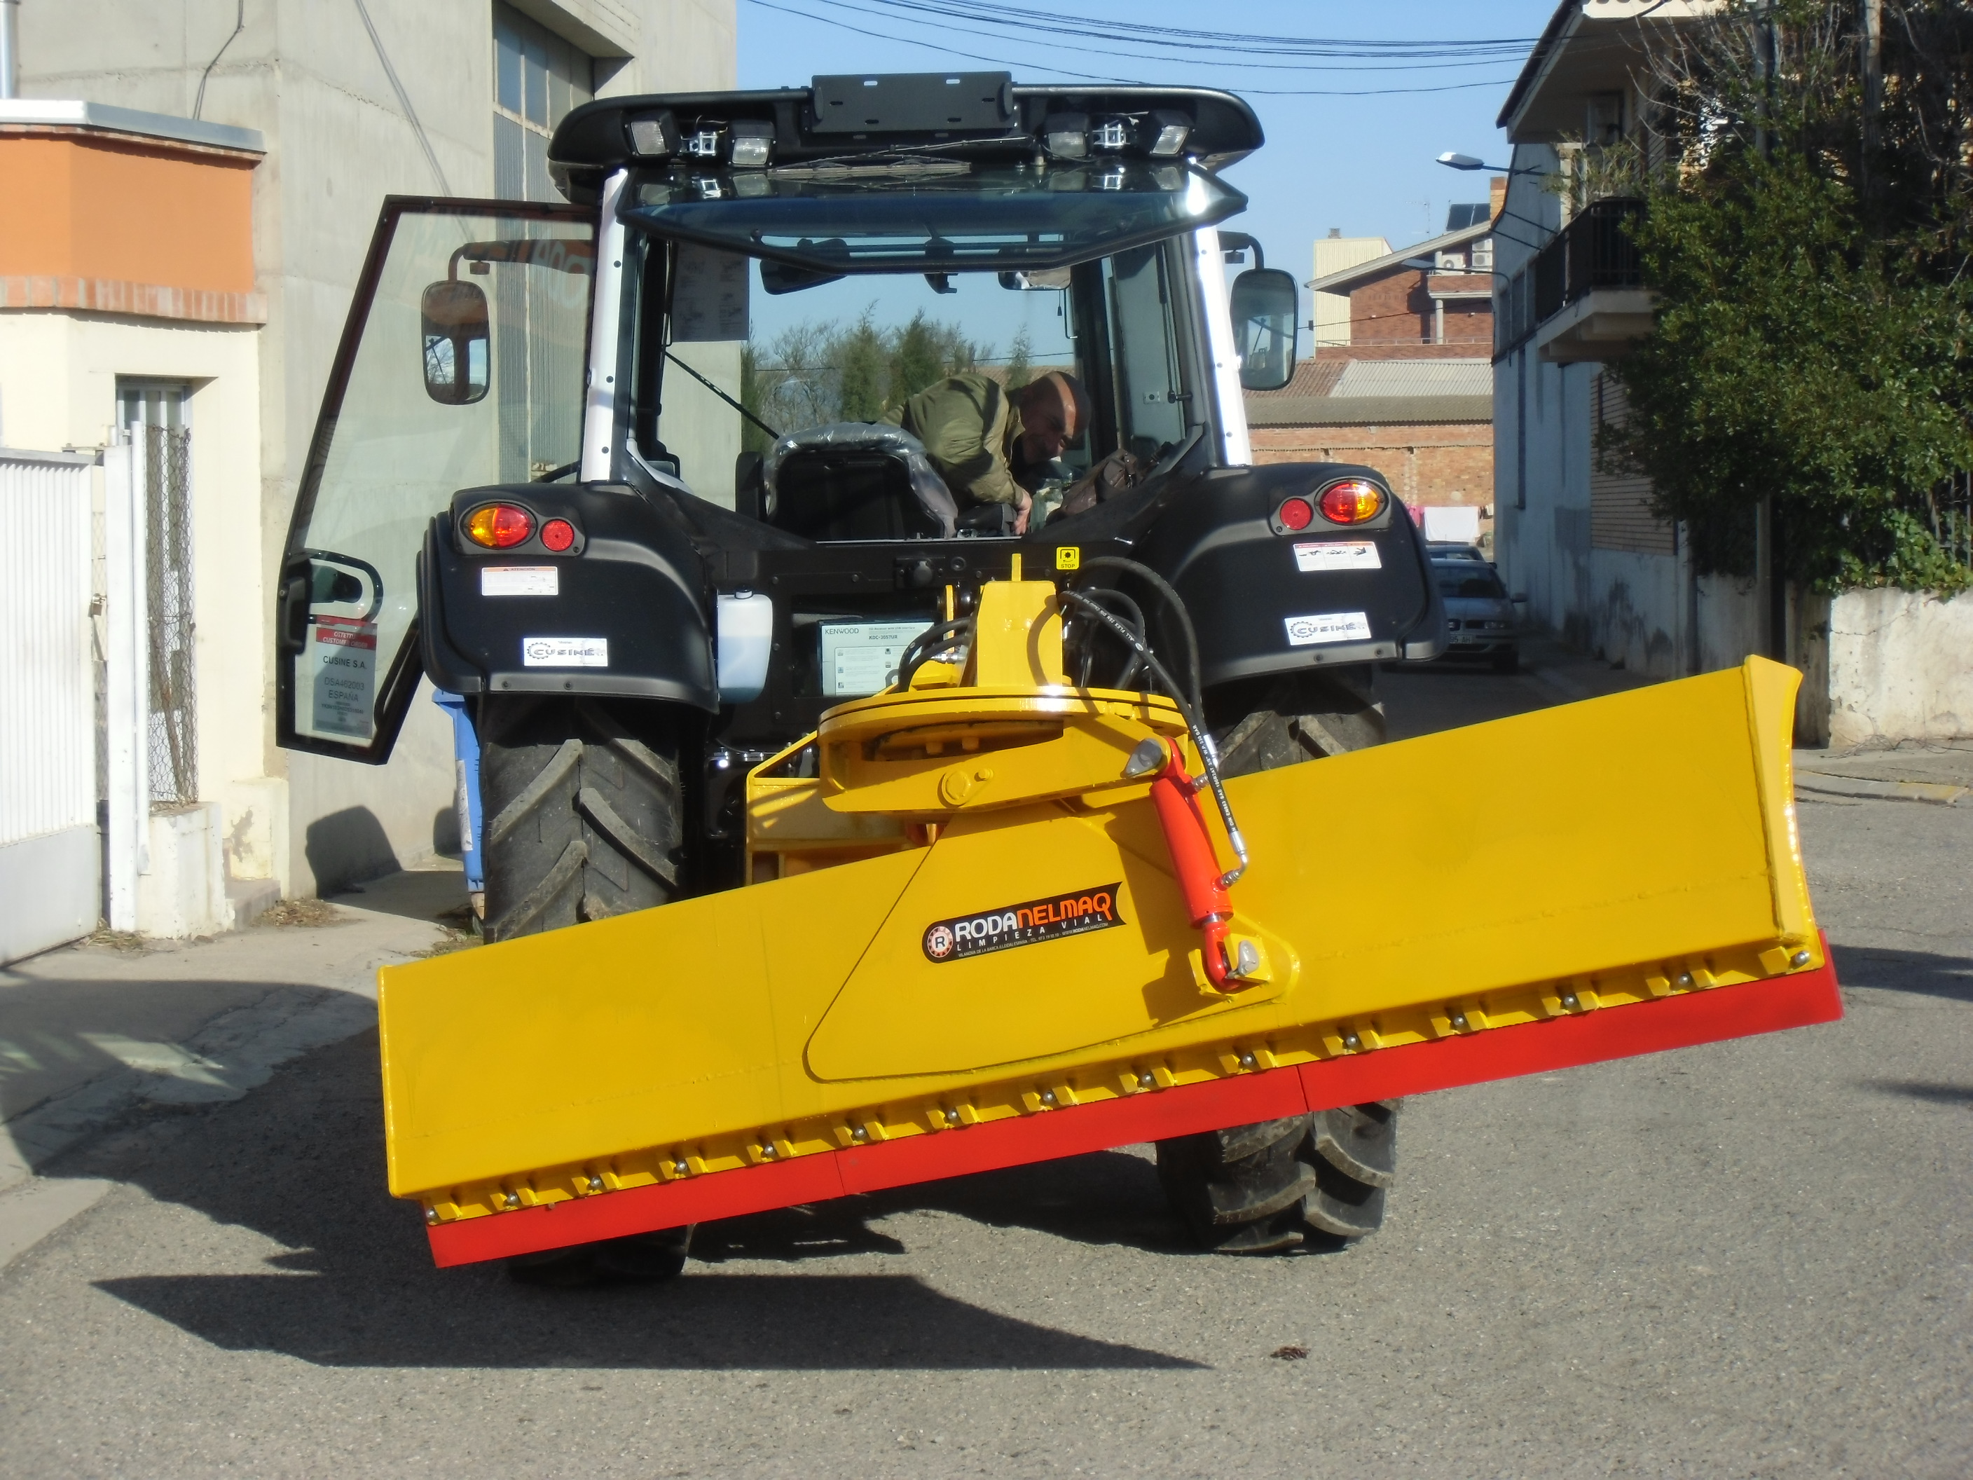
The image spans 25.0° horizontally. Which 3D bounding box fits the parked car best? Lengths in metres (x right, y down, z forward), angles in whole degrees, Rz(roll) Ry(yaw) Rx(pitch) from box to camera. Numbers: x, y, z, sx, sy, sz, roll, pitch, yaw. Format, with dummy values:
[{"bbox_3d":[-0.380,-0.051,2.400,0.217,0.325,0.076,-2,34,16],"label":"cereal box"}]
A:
[{"bbox_3d":[6.100,-1.675,58.800,1.690,1.430,4.150,0,3,4],"label":"parked car"}]

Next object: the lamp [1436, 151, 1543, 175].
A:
[{"bbox_3d":[7.787,-8.947,69.000,1.650,0.330,0.300,0,3,4],"label":"lamp"}]

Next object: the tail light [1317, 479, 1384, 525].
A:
[{"bbox_3d":[0.906,-0.592,11.050,0.172,0.110,0.080,-1,3,-7],"label":"tail light"}]

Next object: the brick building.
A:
[{"bbox_3d":[14.939,-13.985,172.000,14.000,15.000,14.000,0,3,5],"label":"brick building"}]

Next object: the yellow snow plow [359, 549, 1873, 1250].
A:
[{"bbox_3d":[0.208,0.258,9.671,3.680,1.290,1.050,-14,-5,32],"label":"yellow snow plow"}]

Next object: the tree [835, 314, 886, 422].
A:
[{"bbox_3d":[-2.985,-6.638,105.000,1.500,7.000,1.500,0,3,0],"label":"tree"}]

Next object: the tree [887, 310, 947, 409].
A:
[{"bbox_3d":[-1.638,-6.638,105.000,1.600,7.000,1.600,0,3,0],"label":"tree"}]

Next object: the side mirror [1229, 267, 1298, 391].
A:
[{"bbox_3d":[0.772,-1.146,12.400,0.190,0.345,0.090,0,3,2],"label":"side mirror"}]

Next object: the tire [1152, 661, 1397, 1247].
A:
[{"bbox_3d":[0.757,0.500,11.700,0.500,1.700,1.700,-1,3,-7],"label":"tire"}]

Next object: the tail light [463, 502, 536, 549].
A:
[{"bbox_3d":[-1.185,-0.520,10.800,0.172,0.110,0.080,-1,3,-7],"label":"tail light"}]

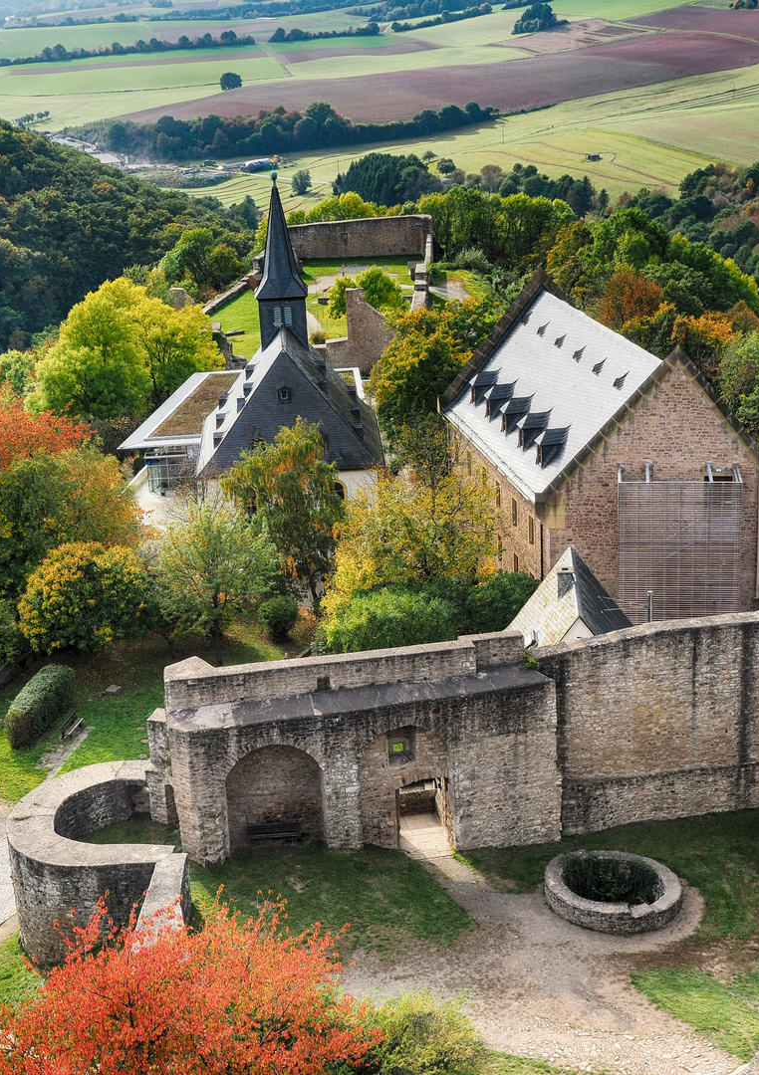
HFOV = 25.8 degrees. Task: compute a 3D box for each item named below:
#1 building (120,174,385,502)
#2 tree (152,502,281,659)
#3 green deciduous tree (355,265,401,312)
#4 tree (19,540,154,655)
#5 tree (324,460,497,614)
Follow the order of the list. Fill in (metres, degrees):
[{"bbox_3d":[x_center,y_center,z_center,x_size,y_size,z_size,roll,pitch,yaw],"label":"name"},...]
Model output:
[{"bbox_3d":[-8.339,-13.400,110.439,17.100,20.400,21.000,-3,20,0],"label":"building"},{"bbox_3d":[-7.316,2.131,74.792,5.510,7.730,5.230,-3,20,0],"label":"tree"},{"bbox_3d":[-0.058,-31.228,209.025,5.900,6.400,5.900,-2,18,0],"label":"green deciduous tree"},{"bbox_3d":[-15.468,3.422,86.617,6.900,5.800,6.900,-2,18,0],"label":"tree"},{"bbox_3d":[1.861,0.390,92.446,9.600,10.200,9.600,-2,18,0],"label":"tree"}]

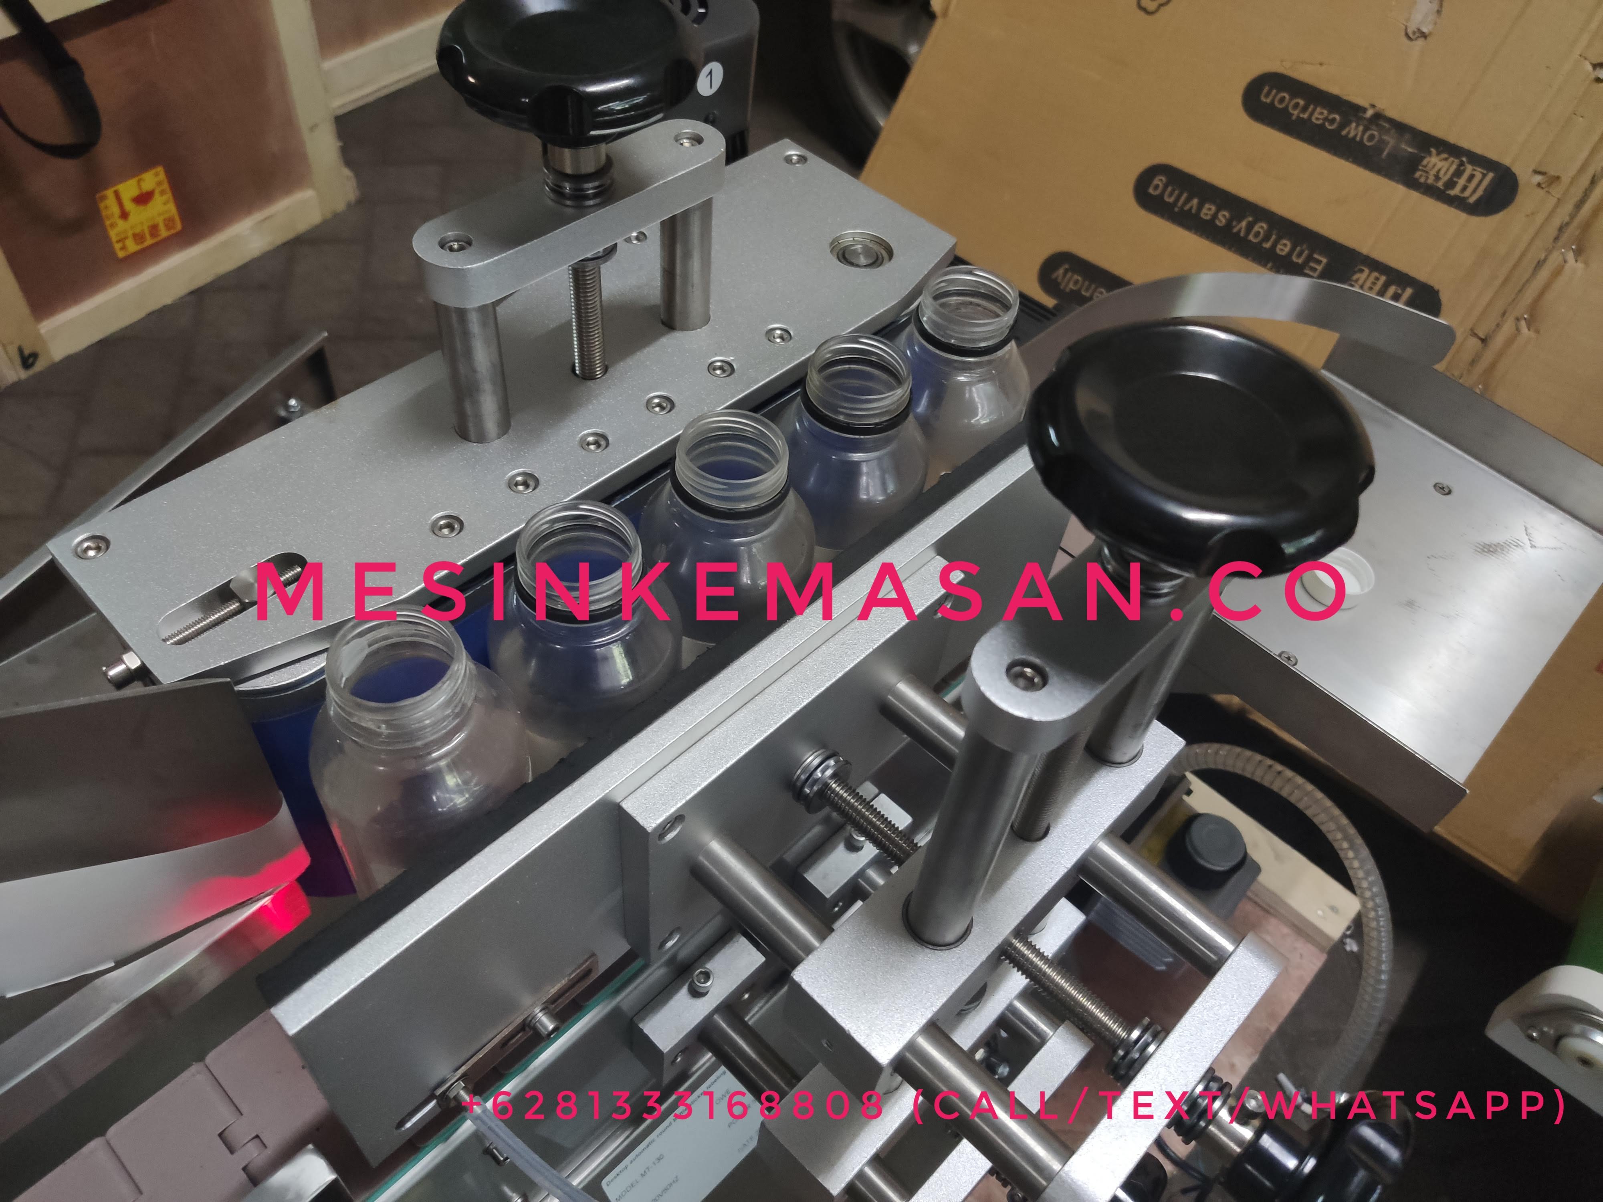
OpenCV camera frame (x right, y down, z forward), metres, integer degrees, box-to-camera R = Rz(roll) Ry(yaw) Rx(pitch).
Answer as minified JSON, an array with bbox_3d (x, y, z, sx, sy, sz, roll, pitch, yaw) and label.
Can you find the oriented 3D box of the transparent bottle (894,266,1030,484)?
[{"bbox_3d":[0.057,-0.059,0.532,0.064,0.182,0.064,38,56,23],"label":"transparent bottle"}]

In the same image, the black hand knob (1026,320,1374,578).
[{"bbox_3d":[0.092,-0.034,0.283,0.079,0.032,0.079,3,51,-4],"label":"black hand knob"}]

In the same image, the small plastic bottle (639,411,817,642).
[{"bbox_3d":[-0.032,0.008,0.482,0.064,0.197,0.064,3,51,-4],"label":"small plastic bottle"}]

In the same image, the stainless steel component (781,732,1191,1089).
[{"bbox_3d":[0.068,0.097,0.426,0.040,0.040,0.169,39,57,23],"label":"stainless steel component"}]

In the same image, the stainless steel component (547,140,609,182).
[{"bbox_3d":[-0.073,-0.149,0.393,0.020,0.011,0.020,38,56,23],"label":"stainless steel component"}]

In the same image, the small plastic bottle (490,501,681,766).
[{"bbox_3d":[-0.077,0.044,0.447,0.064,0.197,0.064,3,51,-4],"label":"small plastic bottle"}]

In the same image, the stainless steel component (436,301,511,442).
[{"bbox_3d":[-0.113,-0.084,0.414,0.020,0.062,0.020,3,50,-4],"label":"stainless steel component"}]

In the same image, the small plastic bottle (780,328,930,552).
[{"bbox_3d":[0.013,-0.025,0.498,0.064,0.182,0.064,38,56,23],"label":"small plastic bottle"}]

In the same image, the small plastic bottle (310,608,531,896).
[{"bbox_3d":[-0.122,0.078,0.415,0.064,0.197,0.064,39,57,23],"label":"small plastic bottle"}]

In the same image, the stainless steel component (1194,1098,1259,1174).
[{"bbox_3d":[0.133,0.168,0.379,0.012,0.020,0.020,39,57,23],"label":"stainless steel component"}]

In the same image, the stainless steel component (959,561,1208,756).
[{"bbox_3d":[0.089,-0.003,0.320,0.027,0.015,0.127,39,57,23],"label":"stainless steel component"}]

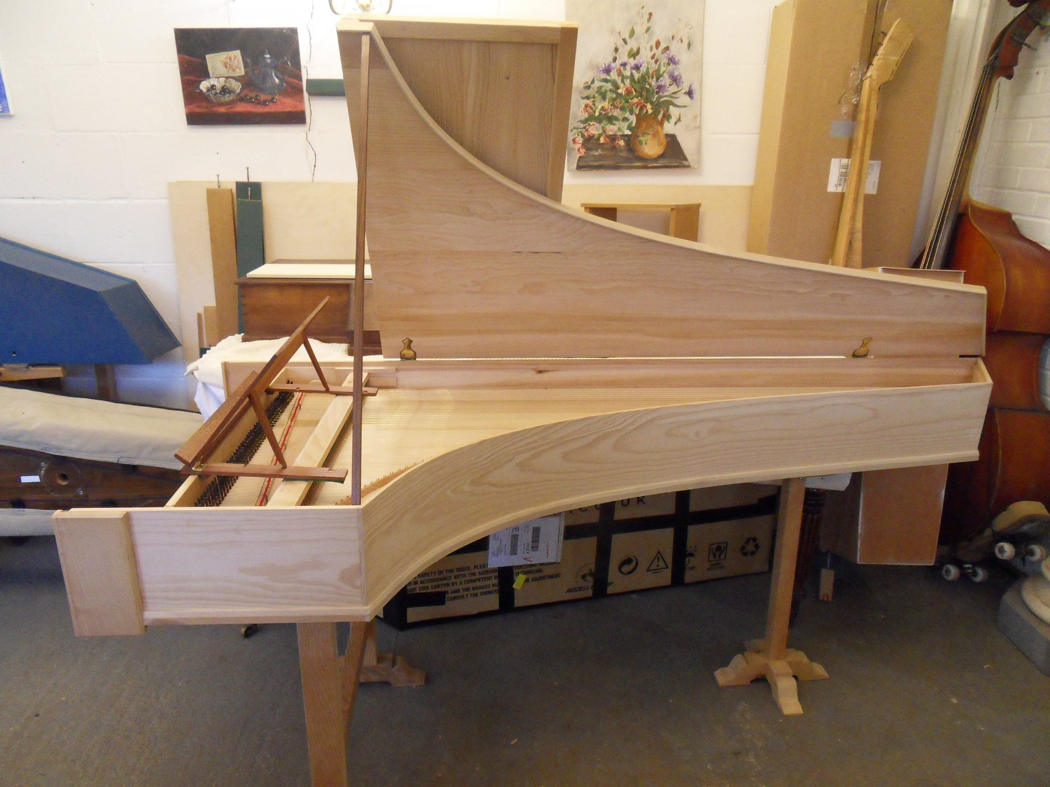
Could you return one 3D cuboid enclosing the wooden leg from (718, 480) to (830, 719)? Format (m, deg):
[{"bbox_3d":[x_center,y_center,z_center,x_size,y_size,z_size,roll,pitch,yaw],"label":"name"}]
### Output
[{"bbox_3d":[0.654,0.461,1.848,0.300,0.600,0.300,-1,16,-4],"label":"wooden leg"}]

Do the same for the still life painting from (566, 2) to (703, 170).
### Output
[{"bbox_3d":[0.369,-1.067,2.451,0.457,0.600,0.020,-2,16,1],"label":"still life painting"}]

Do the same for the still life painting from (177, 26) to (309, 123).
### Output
[{"bbox_3d":[-0.963,-1.075,2.473,0.410,0.304,0.020,0,16,1],"label":"still life painting"}]

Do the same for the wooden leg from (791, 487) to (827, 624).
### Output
[{"bbox_3d":[0.774,0.451,2.064,0.100,0.500,0.100,-1,16,-4],"label":"wooden leg"}]

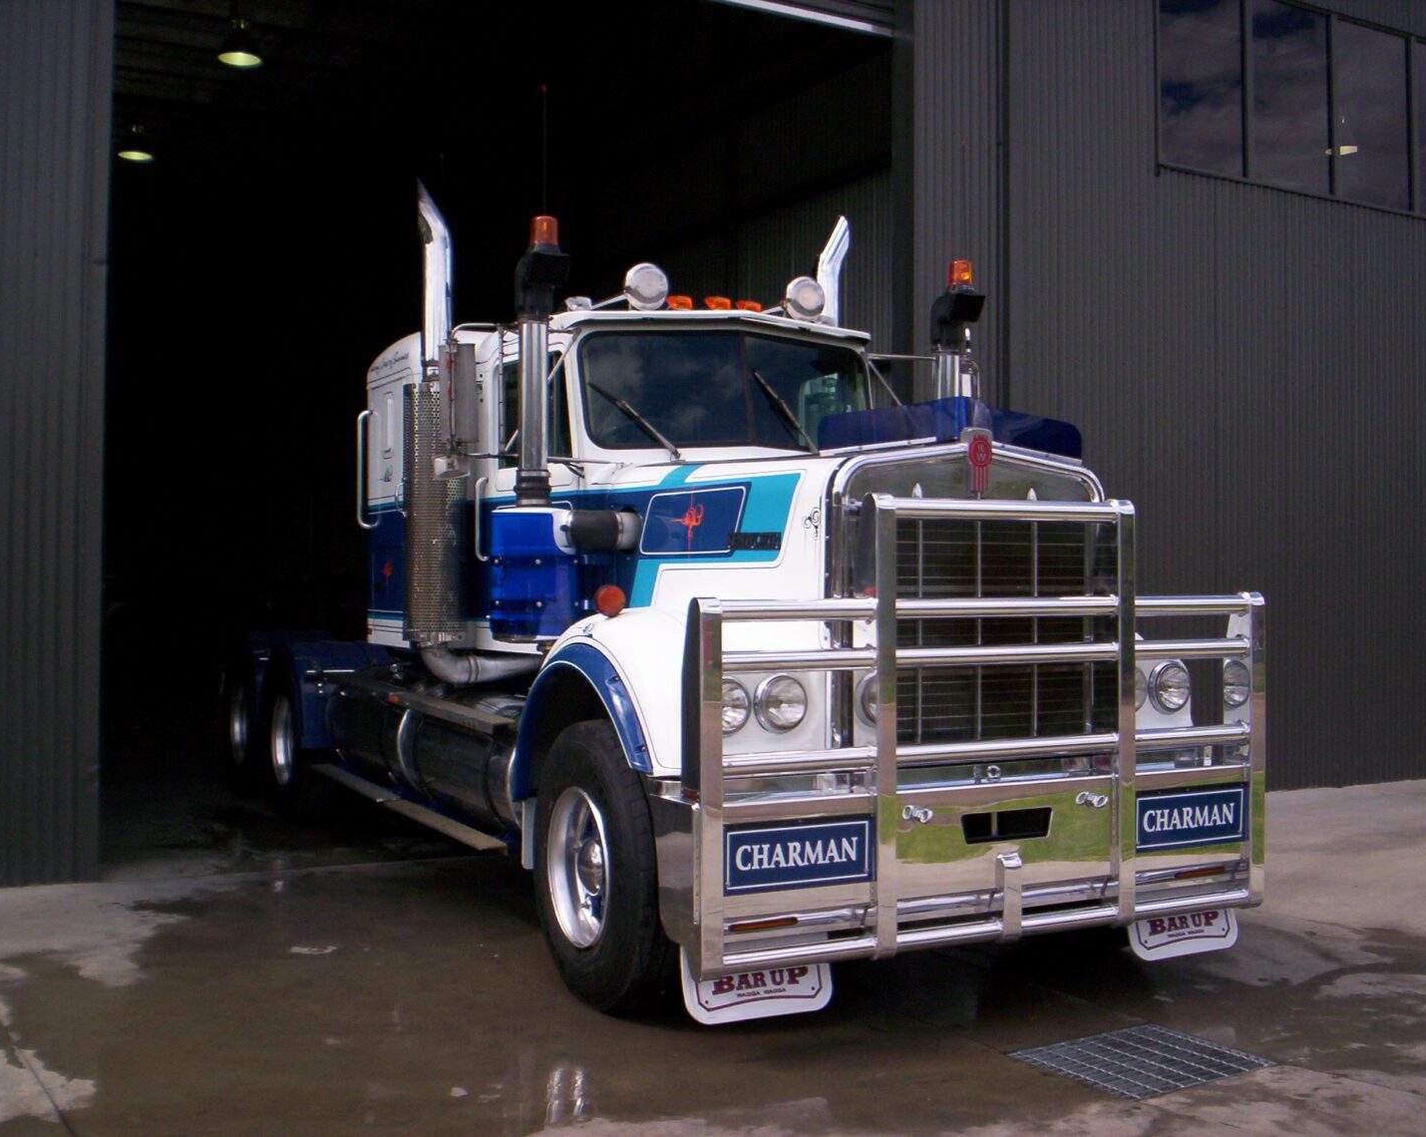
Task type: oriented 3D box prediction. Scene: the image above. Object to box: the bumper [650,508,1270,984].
[{"bbox_3d":[0.962,0.523,5.663,2.300,1.530,0.290,0,-1,-25],"label":"bumper"}]

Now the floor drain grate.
[{"bbox_3d":[1.425,1.635,5.420,0.650,0.030,0.560,0,0,-31],"label":"floor drain grate"}]

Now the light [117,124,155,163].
[{"bbox_3d":[-7.434,-5.485,21.000,0.440,0.420,0.440,0,-1,-25],"label":"light"}]

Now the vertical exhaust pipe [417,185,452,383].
[{"bbox_3d":[-1.366,-1.417,8.007,0.175,0.969,0.130,0,-1,-25],"label":"vertical exhaust pipe"}]

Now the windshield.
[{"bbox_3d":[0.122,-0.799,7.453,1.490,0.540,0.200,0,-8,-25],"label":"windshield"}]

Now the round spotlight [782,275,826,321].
[{"bbox_3d":[0.446,-1.299,7.850,0.210,0.210,0.140,0,0,-26],"label":"round spotlight"}]

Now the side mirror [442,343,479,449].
[{"bbox_3d":[-1.081,-0.747,6.950,0.165,0.430,0.055,0,0,-9],"label":"side mirror"}]

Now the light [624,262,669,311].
[{"bbox_3d":[-0.300,-1.277,7.393,0.215,0.220,0.130,0,-1,-25],"label":"light"}]

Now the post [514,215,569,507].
[{"bbox_3d":[-0.721,-0.875,6.900,0.170,1.230,0.230,0,0,-27],"label":"post"}]

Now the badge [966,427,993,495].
[{"bbox_3d":[0.935,-0.376,5.734,0.110,0.240,0.050,0,-1,-25],"label":"badge"}]

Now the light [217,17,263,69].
[{"bbox_3d":[-4.780,-5.350,16.500,0.460,0.440,0.460,0,0,0],"label":"light"}]

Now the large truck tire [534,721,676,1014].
[{"bbox_3d":[-0.388,1.099,6.018,0.280,1.060,1.060,0,-1,-25],"label":"large truck tire"}]

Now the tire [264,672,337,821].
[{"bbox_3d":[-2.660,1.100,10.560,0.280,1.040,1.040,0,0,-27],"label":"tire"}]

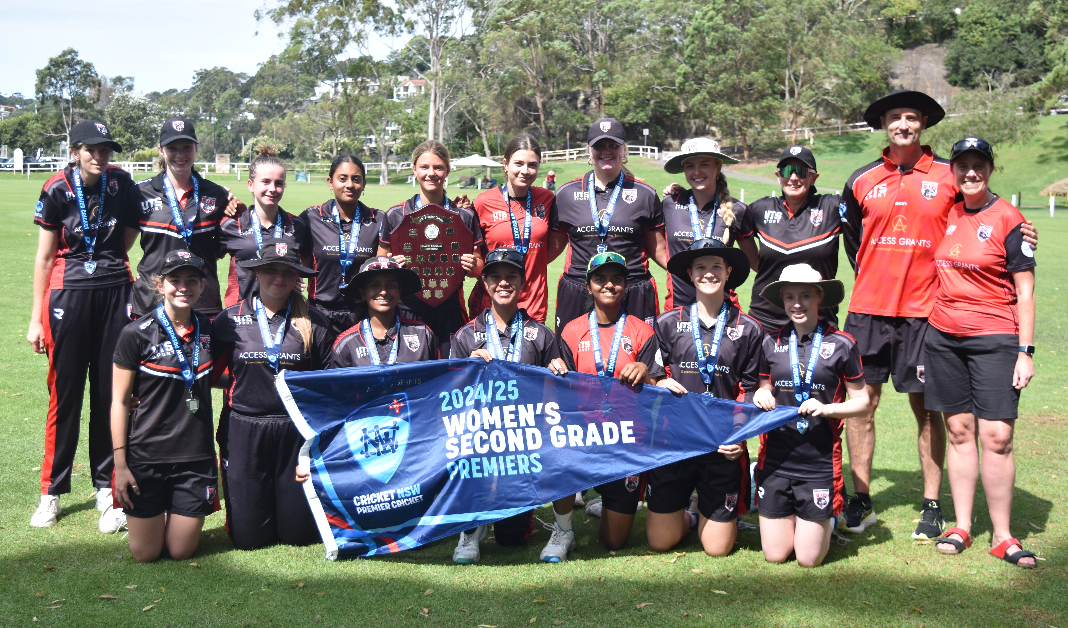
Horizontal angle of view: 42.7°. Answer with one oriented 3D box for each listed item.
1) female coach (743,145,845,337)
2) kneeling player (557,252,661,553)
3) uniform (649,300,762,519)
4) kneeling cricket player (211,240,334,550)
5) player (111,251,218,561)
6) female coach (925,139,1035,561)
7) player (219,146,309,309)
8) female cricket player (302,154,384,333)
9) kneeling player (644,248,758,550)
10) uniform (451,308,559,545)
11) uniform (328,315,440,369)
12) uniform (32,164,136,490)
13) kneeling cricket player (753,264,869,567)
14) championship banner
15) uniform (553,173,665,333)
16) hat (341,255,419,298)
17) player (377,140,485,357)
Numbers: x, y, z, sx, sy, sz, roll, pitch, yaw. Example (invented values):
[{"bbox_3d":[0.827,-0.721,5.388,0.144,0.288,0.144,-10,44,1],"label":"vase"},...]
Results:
[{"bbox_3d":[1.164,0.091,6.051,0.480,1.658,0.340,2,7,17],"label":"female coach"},{"bbox_3d":[0.305,0.345,5.708,0.480,1.233,0.660,1,7,6],"label":"kneeling player"},{"bbox_3d":[0.717,0.399,5.705,0.470,0.894,0.360,1,7,7],"label":"uniform"},{"bbox_3d":[-1.107,0.313,5.774,0.460,1.230,0.580,-1,7,-11],"label":"kneeling cricket player"},{"bbox_3d":[-1.521,0.346,5.607,0.390,1.200,0.560,-2,7,-16],"label":"player"},{"bbox_3d":[1.821,0.130,5.573,0.460,1.692,0.330,3,7,22],"label":"female coach"},{"bbox_3d":[-1.210,0.082,6.100,0.450,1.666,0.330,-1,7,-13],"label":"player"},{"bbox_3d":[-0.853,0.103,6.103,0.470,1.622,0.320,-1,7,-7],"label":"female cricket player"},{"bbox_3d":[0.707,0.328,5.705,0.440,1.230,0.580,1,7,9],"label":"kneeling player"},{"bbox_3d":[-0.120,0.468,5.691,0.420,0.950,0.560,0,7,-2],"label":"uniform"},{"bbox_3d":[-0.621,0.330,5.625,0.430,0.615,0.280,0,7,-5],"label":"uniform"},{"bbox_3d":[-1.952,0.083,5.949,0.400,1.440,0.280,-3,7,-23],"label":"uniform"},{"bbox_3d":[1.130,0.383,5.590,0.430,1.150,0.580,2,7,13],"label":"kneeling cricket player"},{"bbox_3d":[0.021,0.559,5.339,2.000,0.750,0.200,0,7,2],"label":"championship banner"},{"bbox_3d":[0.339,0.102,6.133,0.510,1.457,0.330,0,7,3],"label":"uniform"},{"bbox_3d":[-0.633,-0.148,5.641,0.330,0.140,0.350,0,-2,-3],"label":"hat"},{"bbox_3d":[-0.463,0.073,6.079,0.500,1.687,0.420,0,7,-3],"label":"player"}]

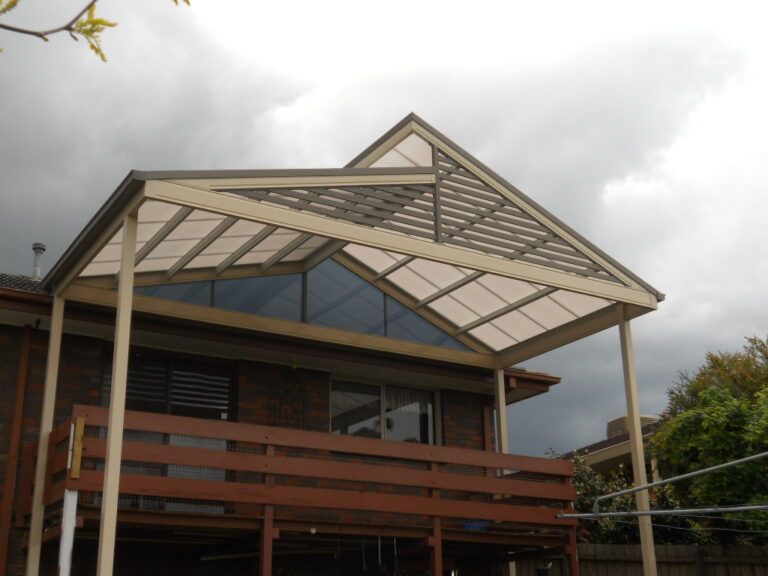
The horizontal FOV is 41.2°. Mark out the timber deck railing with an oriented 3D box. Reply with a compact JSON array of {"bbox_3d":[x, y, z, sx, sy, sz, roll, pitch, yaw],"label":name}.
[{"bbox_3d":[-0.901,2.512,12.425,6.470,0.990,2.390,11,-23,-29],"label":"timber deck railing"}]

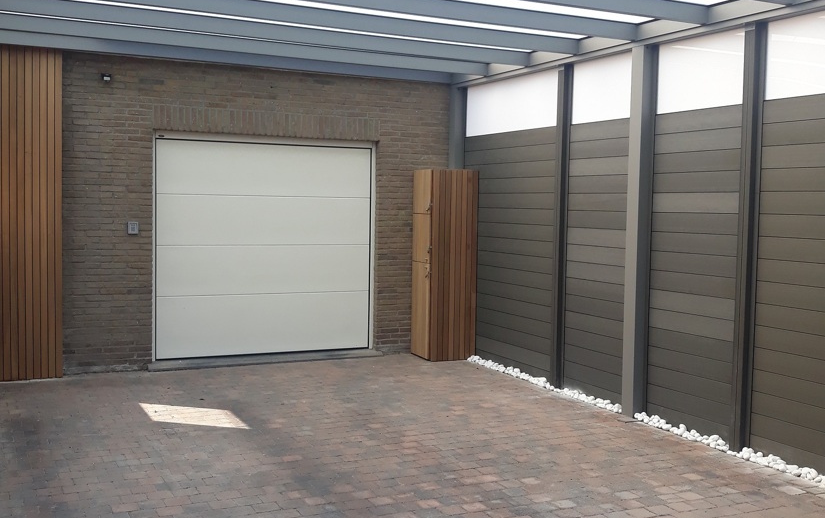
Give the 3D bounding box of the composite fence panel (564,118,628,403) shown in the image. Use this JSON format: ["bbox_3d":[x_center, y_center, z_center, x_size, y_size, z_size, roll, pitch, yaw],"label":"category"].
[{"bbox_3d":[1.632,0.033,7.351,0.035,2.432,0.920,-1,4,-29],"label":"composite fence panel"}]

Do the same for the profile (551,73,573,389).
[{"bbox_3d":[1.358,-0.265,7.750,0.110,2.920,0.085,-1,4,-29],"label":"profile"}]

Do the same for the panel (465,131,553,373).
[{"bbox_3d":[0.967,-0.053,8.564,0.035,2.422,1.710,-1,4,-29],"label":"panel"}]

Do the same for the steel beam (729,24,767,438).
[{"bbox_3d":[2.332,-0.132,5.953,0.120,2.955,0.086,-1,4,-29],"label":"steel beam"}]

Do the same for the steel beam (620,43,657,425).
[{"bbox_3d":[1.815,-0.197,6.843,0.140,2.945,0.135,-1,4,-29],"label":"steel beam"}]

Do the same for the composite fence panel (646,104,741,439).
[{"bbox_3d":[2.135,0.096,6.434,0.035,2.437,0.923,-1,4,-29],"label":"composite fence panel"}]

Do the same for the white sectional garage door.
[{"bbox_3d":[-1.457,-0.096,8.731,2.260,2.126,0.045,-1,4,-29],"label":"white sectional garage door"}]

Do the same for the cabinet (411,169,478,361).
[{"bbox_3d":[0.354,0.062,9.287,0.509,2.005,0.530,0,4,-23],"label":"cabinet"}]

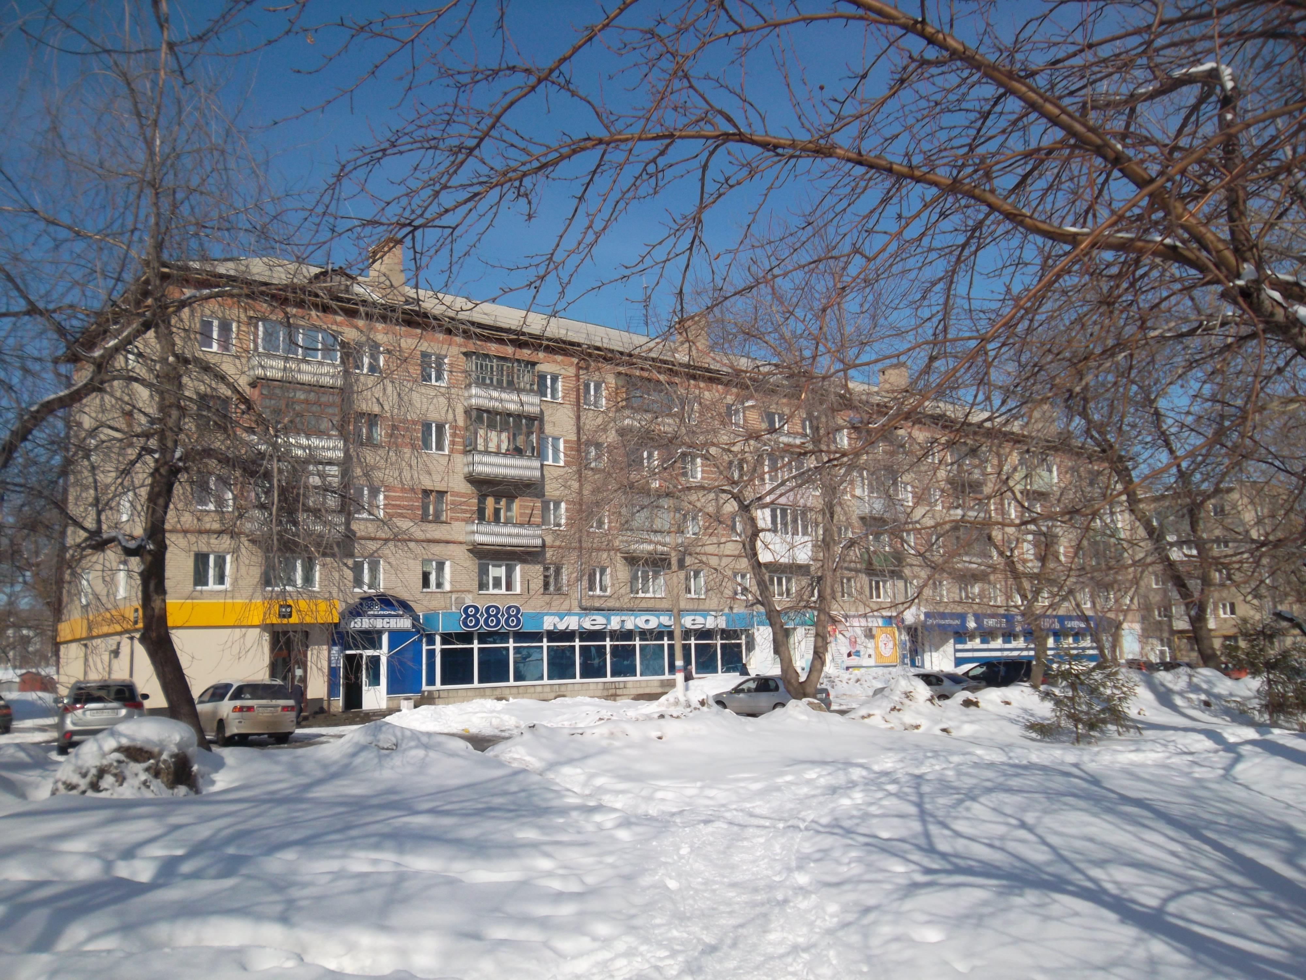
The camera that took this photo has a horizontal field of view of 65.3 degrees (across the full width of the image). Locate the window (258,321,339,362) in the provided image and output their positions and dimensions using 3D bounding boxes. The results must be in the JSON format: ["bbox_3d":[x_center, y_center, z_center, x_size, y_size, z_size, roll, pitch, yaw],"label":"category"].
[{"bbox_3d":[-12.833,-5.314,36.995,2.980,1.170,0.140,6,-12,-38],"label":"window"}]

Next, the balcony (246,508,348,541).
[{"bbox_3d":[-12.712,1.267,36.289,3.220,0.970,0.820,6,-12,-38],"label":"balcony"}]

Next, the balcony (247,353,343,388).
[{"bbox_3d":[-12.970,-4.220,37.120,3.190,0.960,0.820,6,-12,-38],"label":"balcony"}]

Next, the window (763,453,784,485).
[{"bbox_3d":[5.909,-1.047,49.824,1.380,1.530,0.120,5,-13,-37],"label":"window"}]

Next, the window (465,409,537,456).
[{"bbox_3d":[-6.235,-2.209,42.263,2.990,1.670,0.850,6,-12,-37],"label":"window"}]

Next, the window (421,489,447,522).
[{"bbox_3d":[-8.685,0.663,40.330,1.150,1.270,0.160,6,-12,-38],"label":"window"}]

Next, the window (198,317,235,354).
[{"bbox_3d":[-15.119,-5.375,35.363,1.160,1.250,0.160,5,-13,-37],"label":"window"}]

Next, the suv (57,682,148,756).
[{"bbox_3d":[-13.219,5.386,24.449,1.810,1.680,4.680,4,-11,-29],"label":"suv"}]

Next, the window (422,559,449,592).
[{"bbox_3d":[-8.550,3.380,39.976,1.178,1.231,0.150,6,-12,-37],"label":"window"}]

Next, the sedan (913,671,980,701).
[{"bbox_3d":[10.479,7.737,39.039,1.700,1.440,4.420,7,-13,-41],"label":"sedan"}]

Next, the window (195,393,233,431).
[{"bbox_3d":[-14.989,-2.676,34.883,1.140,1.260,0.160,5,-13,-37],"label":"window"}]

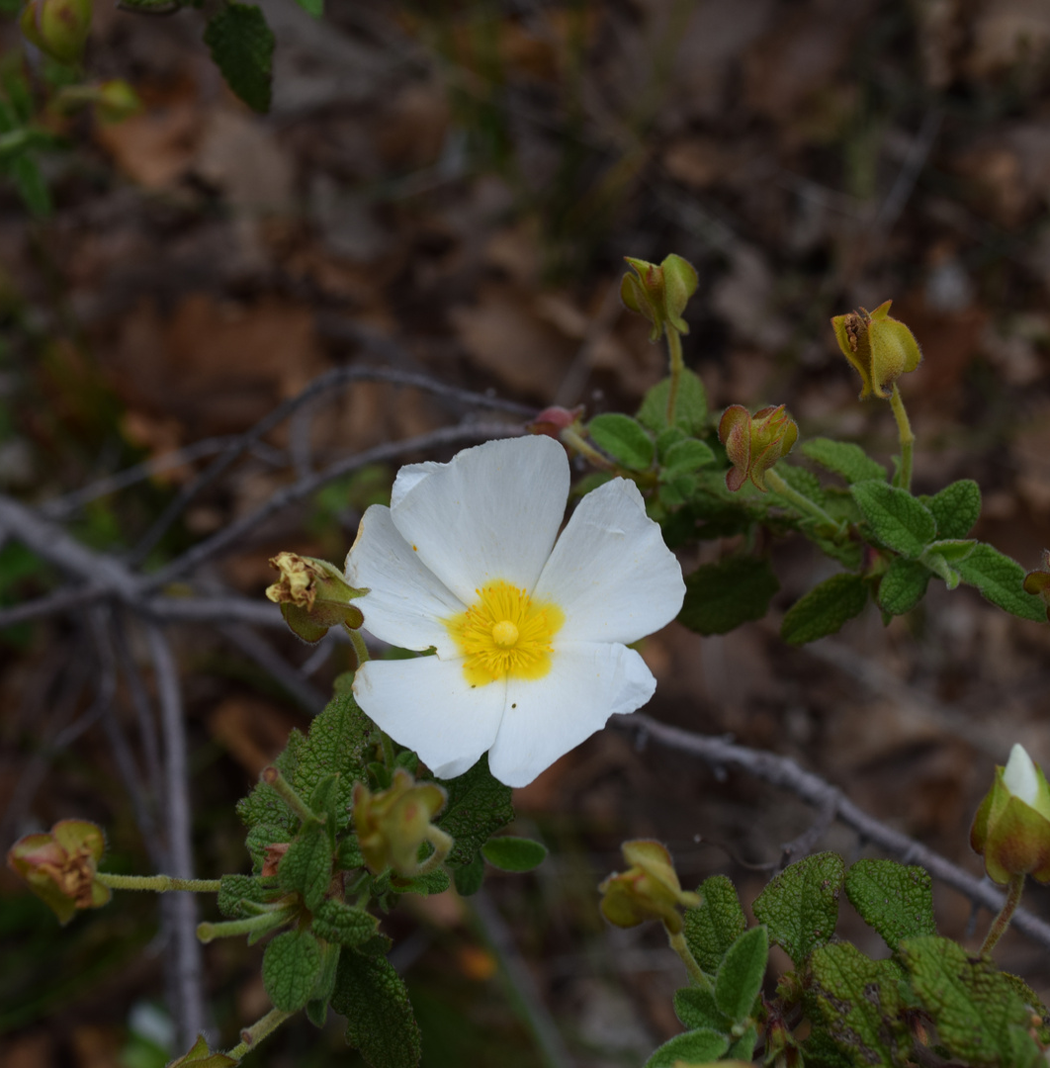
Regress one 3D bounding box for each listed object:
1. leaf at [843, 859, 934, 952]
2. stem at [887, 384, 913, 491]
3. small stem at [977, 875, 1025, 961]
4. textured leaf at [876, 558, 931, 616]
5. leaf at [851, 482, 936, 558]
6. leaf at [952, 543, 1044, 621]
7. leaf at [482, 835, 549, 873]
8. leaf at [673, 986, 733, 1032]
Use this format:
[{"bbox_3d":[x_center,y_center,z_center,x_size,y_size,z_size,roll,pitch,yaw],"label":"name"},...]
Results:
[{"bbox_3d":[0.049,0.051,0.288,0.011,0.003,0.016,-40,94,-18],"label":"leaf"},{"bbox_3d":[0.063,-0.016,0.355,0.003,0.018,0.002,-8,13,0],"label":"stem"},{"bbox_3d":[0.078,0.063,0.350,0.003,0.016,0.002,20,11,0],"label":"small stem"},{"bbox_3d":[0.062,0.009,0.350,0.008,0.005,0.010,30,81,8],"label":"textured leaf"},{"bbox_3d":[0.050,-0.002,0.292,0.015,0.003,0.009,42,64,-12],"label":"leaf"},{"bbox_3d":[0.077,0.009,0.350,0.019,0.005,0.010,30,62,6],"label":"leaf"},{"bbox_3d":[-0.002,0.045,0.300,0.009,0.002,0.006,7,59,-12],"label":"leaf"},{"bbox_3d":[0.024,0.064,0.286,0.010,0.003,0.007,26,53,-18],"label":"leaf"}]

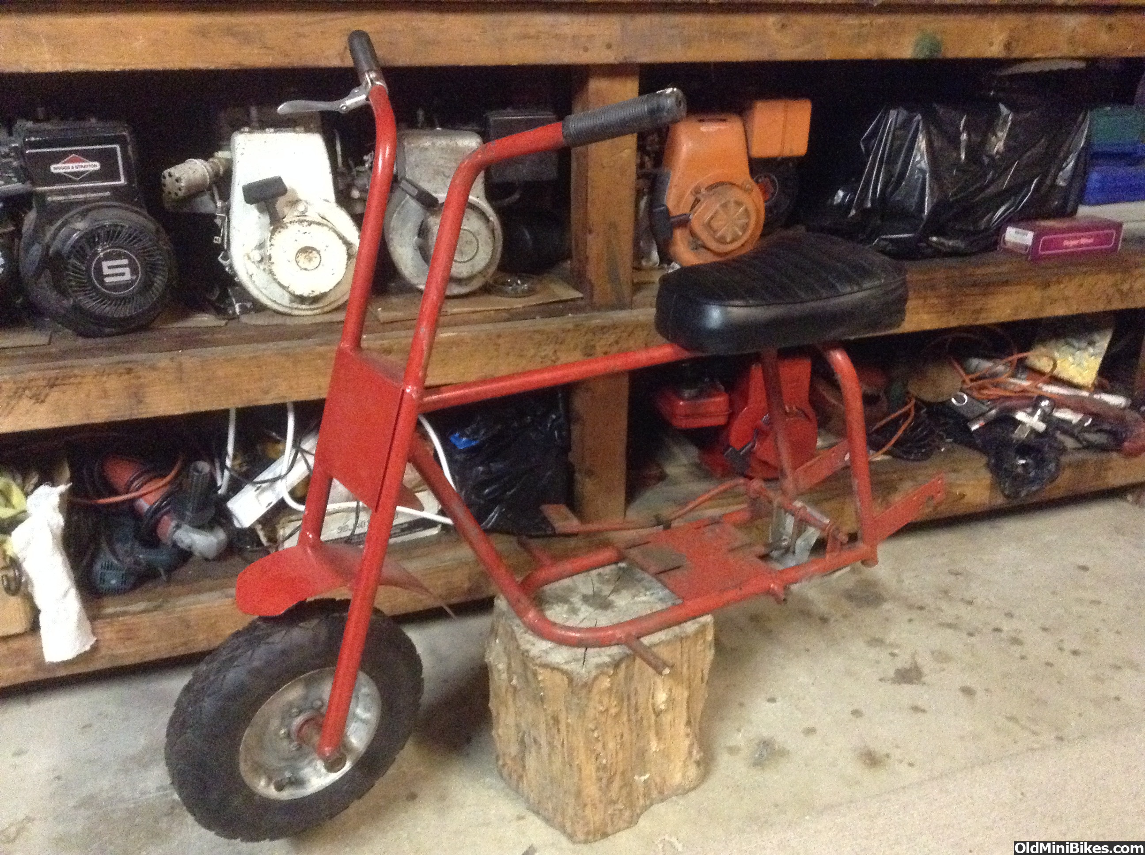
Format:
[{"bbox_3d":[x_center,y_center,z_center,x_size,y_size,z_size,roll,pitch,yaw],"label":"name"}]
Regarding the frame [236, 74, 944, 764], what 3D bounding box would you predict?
[{"bbox_3d":[0.118,-0.054,1.493,1.189,0.806,0.468,-11,30,-34],"label":"frame"}]

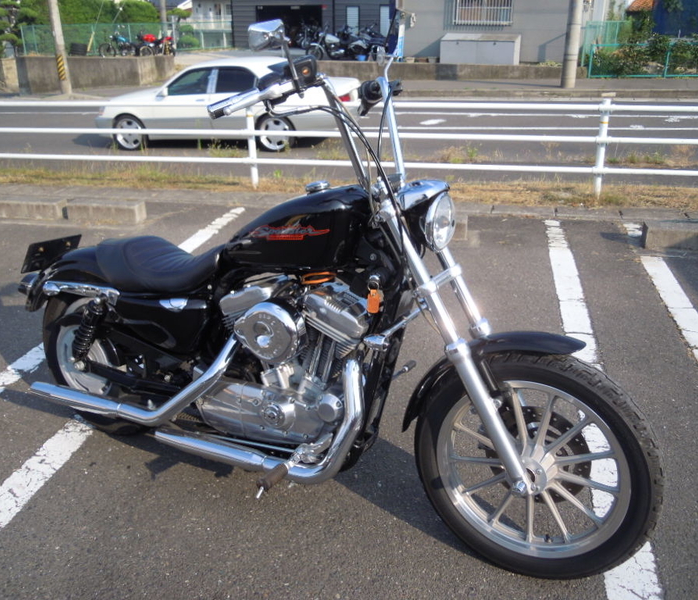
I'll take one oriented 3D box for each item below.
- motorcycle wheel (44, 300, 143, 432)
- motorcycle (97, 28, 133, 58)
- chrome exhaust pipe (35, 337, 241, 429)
[{"bbox_3d":[-0.889,0.200,2.400,0.645,0.645,0.150,11,17,25],"label":"motorcycle wheel"},{"bbox_3d":[-8.656,-9.632,24.300,1.950,1.080,0.720,-19,28,-36],"label":"motorcycle"},{"bbox_3d":[-0.693,0.212,2.039,0.870,0.360,0.120,11,16,23],"label":"chrome exhaust pipe"}]

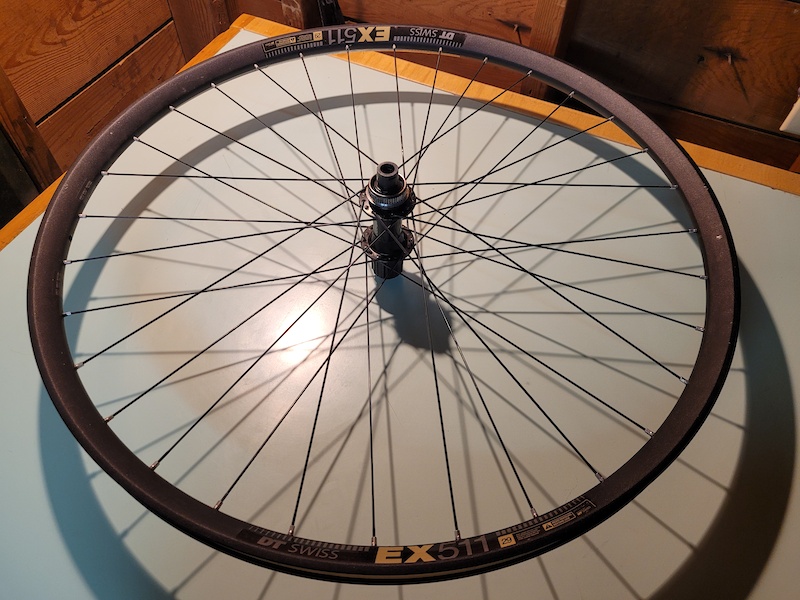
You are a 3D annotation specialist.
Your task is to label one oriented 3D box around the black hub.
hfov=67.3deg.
[{"bbox_3d":[-0.012,-0.074,0.581,0.054,0.141,0.054,0,55,-1],"label":"black hub"}]

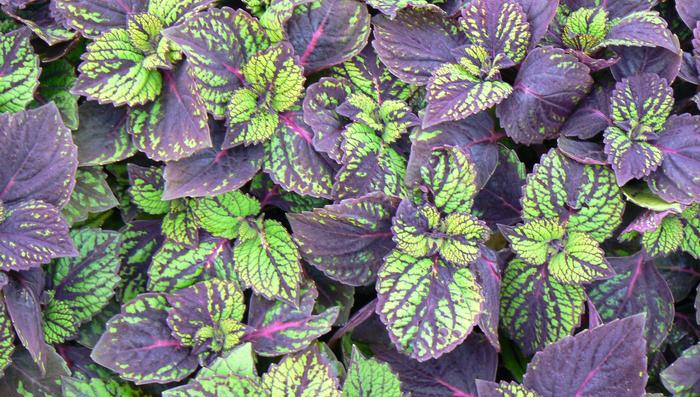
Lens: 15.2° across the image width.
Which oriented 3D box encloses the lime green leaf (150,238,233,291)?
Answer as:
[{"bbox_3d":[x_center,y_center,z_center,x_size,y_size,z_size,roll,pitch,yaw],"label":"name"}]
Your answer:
[{"bbox_3d":[-0.100,0.043,1.652,0.060,0.017,0.044,-26,66,-12],"label":"lime green leaf"}]

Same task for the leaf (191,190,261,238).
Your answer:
[{"bbox_3d":[-0.072,0.009,1.500,0.044,0.007,0.028,24,65,28],"label":"leaf"}]

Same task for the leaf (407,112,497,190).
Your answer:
[{"bbox_3d":[0.067,-0.029,1.693,0.064,0.020,0.056,-14,67,-6],"label":"leaf"}]

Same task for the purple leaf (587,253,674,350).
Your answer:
[{"bbox_3d":[0.169,0.064,1.591,0.054,0.013,0.068,14,67,6],"label":"purple leaf"}]

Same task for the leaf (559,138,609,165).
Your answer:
[{"bbox_3d":[0.153,-0.031,1.690,0.043,0.016,0.034,5,27,10],"label":"leaf"}]

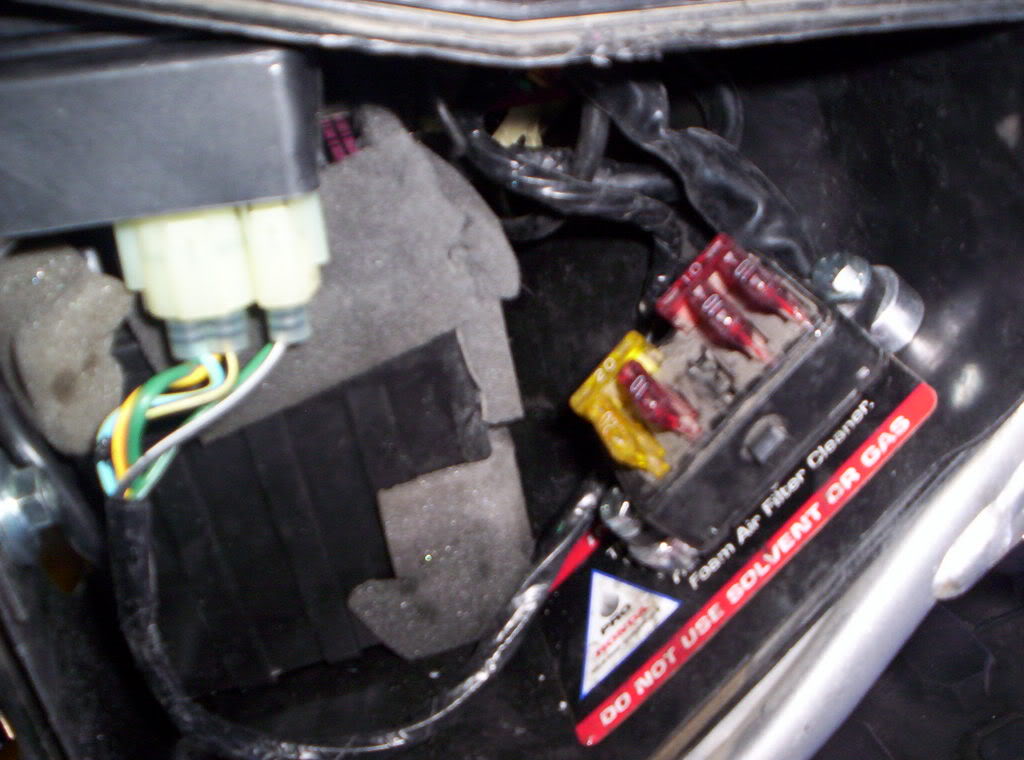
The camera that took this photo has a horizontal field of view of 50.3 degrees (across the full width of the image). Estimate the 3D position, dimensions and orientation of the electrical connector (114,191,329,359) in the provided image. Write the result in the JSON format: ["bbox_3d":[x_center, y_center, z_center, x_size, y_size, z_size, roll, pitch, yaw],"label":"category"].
[{"bbox_3d":[-0.052,-0.019,0.198,0.034,0.025,0.017,-12,16,-3],"label":"electrical connector"}]

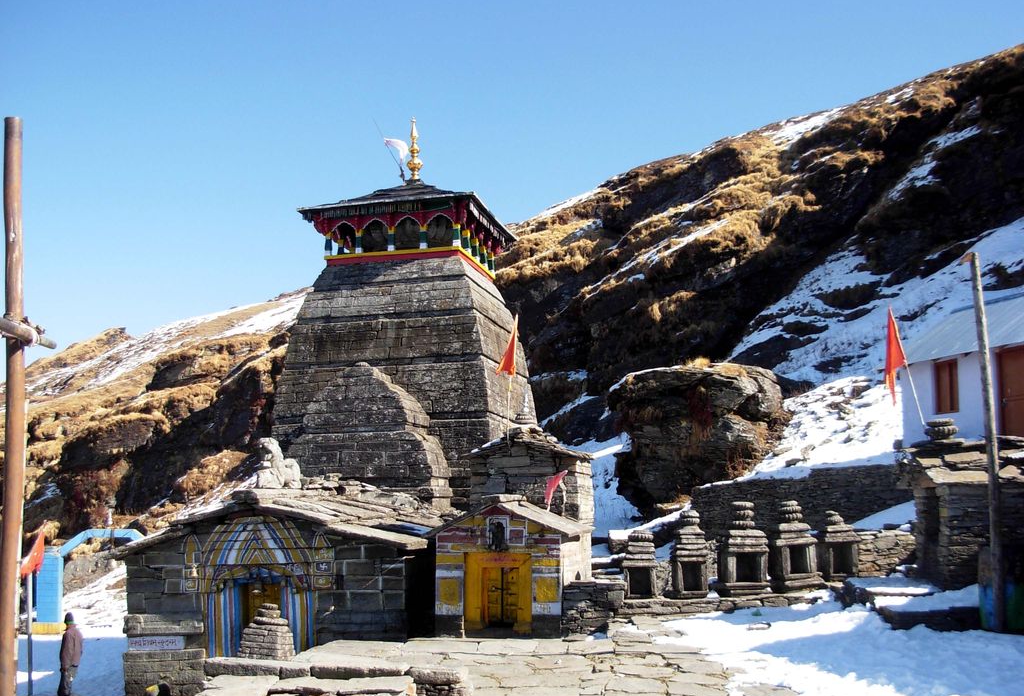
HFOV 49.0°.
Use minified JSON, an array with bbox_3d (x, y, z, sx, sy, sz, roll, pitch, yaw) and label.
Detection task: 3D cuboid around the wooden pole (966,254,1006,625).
[{"bbox_3d":[6.455,1.230,15.284,0.130,5.165,0.130,-1,-6,0],"label":"wooden pole"}]

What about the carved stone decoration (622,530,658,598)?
[{"bbox_3d":[2.372,3.978,20.700,0.556,1.203,0.445,0,-6,-4],"label":"carved stone decoration"}]

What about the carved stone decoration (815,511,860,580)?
[{"bbox_3d":[6.529,3.950,22.500,0.696,1.364,0.627,0,-6,-11],"label":"carved stone decoration"}]

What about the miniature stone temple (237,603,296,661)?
[{"bbox_3d":[-3.749,4.327,17.200,0.748,0.777,0.710,-2,-6,13],"label":"miniature stone temple"}]

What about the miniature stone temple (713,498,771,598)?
[{"bbox_3d":[4.349,3.787,21.300,0.868,1.727,0.781,0,-6,-10],"label":"miniature stone temple"}]

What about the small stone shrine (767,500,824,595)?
[{"bbox_3d":[5.535,3.836,21.900,0.822,1.703,0.739,1,-7,-17],"label":"small stone shrine"}]

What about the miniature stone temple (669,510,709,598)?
[{"bbox_3d":[3.277,3.825,20.900,0.604,1.580,0.543,0,-6,-11],"label":"miniature stone temple"}]

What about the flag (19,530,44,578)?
[{"bbox_3d":[-8.079,3.472,18.900,0.440,0.820,0.120,0,-6,-11],"label":"flag"}]

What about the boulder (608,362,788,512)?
[{"bbox_3d":[4.363,2.141,26.300,4.100,3.600,3.600,-1,-6,0],"label":"boulder"}]

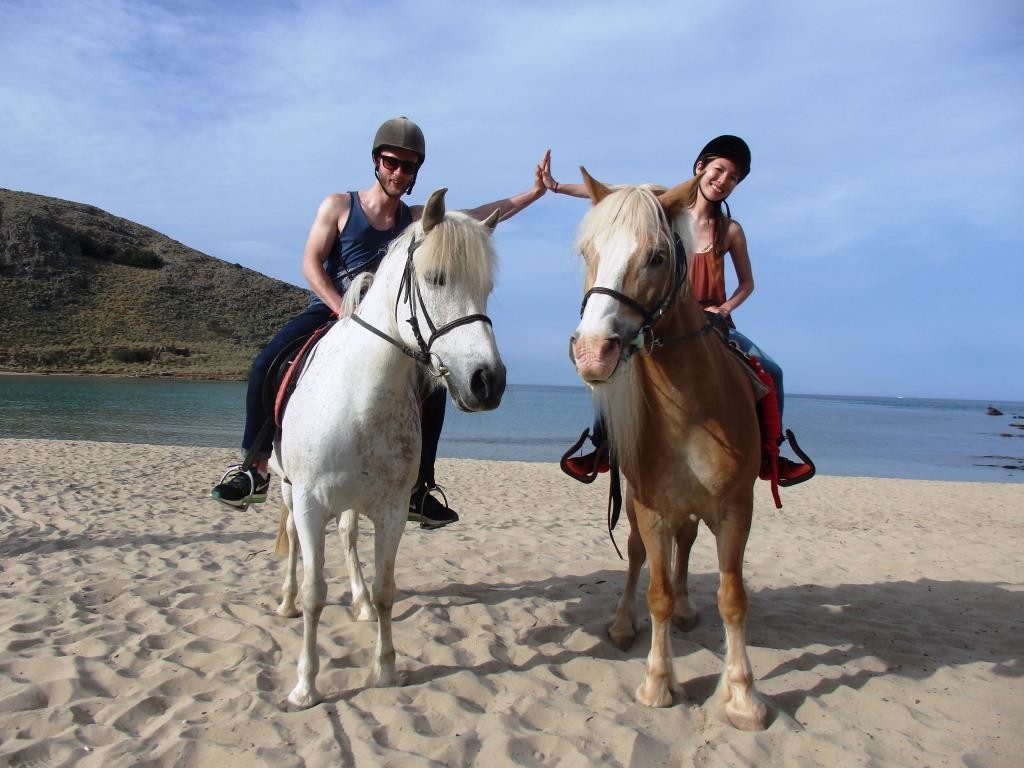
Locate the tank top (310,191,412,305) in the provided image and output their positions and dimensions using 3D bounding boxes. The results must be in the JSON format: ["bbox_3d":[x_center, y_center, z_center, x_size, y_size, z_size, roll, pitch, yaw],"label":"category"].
[{"bbox_3d":[-0.590,-0.530,2.970,0.380,0.520,0.260,10,9,-14],"label":"tank top"}]

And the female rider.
[{"bbox_3d":[0.640,-0.310,2.900,1.030,1.380,0.620,2,0,3],"label":"female rider"}]

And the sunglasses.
[{"bbox_3d":[-0.445,-0.850,2.870,0.148,0.048,0.145,8,12,-17],"label":"sunglasses"}]

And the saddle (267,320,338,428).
[{"bbox_3d":[-0.675,-0.030,3.000,0.580,0.460,0.540,2,0,-18],"label":"saddle"}]

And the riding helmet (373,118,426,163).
[{"bbox_3d":[-0.448,-0.965,2.940,0.220,0.185,0.270,8,12,-17],"label":"riding helmet"}]

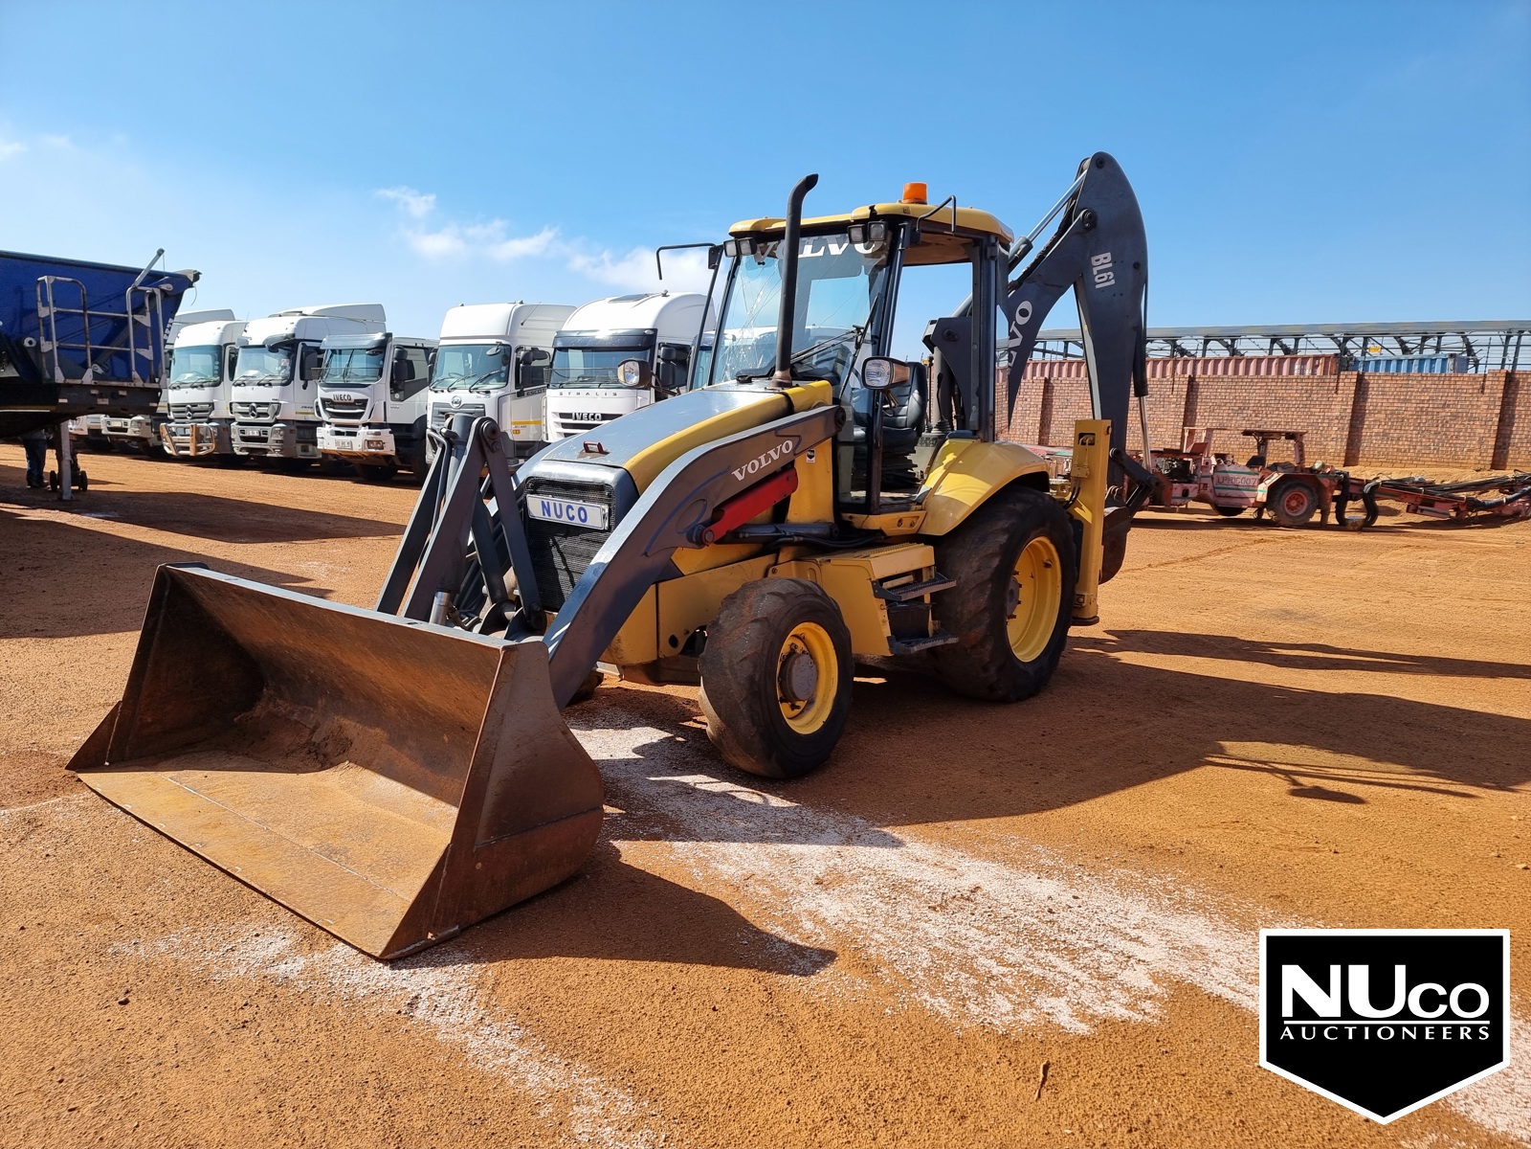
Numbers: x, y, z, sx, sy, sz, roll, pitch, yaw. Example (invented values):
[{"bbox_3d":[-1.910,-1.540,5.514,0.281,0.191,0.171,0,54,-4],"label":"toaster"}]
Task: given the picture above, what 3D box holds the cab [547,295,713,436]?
[{"bbox_3d":[-2.396,-3.662,19.915,2.500,3.050,2.250,8,10,32],"label":"cab"}]

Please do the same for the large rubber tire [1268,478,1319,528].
[{"bbox_3d":[10.907,-1.468,21.900,1.010,1.010,0.330,4,8,9],"label":"large rubber tire"}]

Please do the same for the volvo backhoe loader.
[{"bbox_3d":[0.036,-1.076,6.101,2.460,3.650,6.490,9,10,37],"label":"volvo backhoe loader"}]

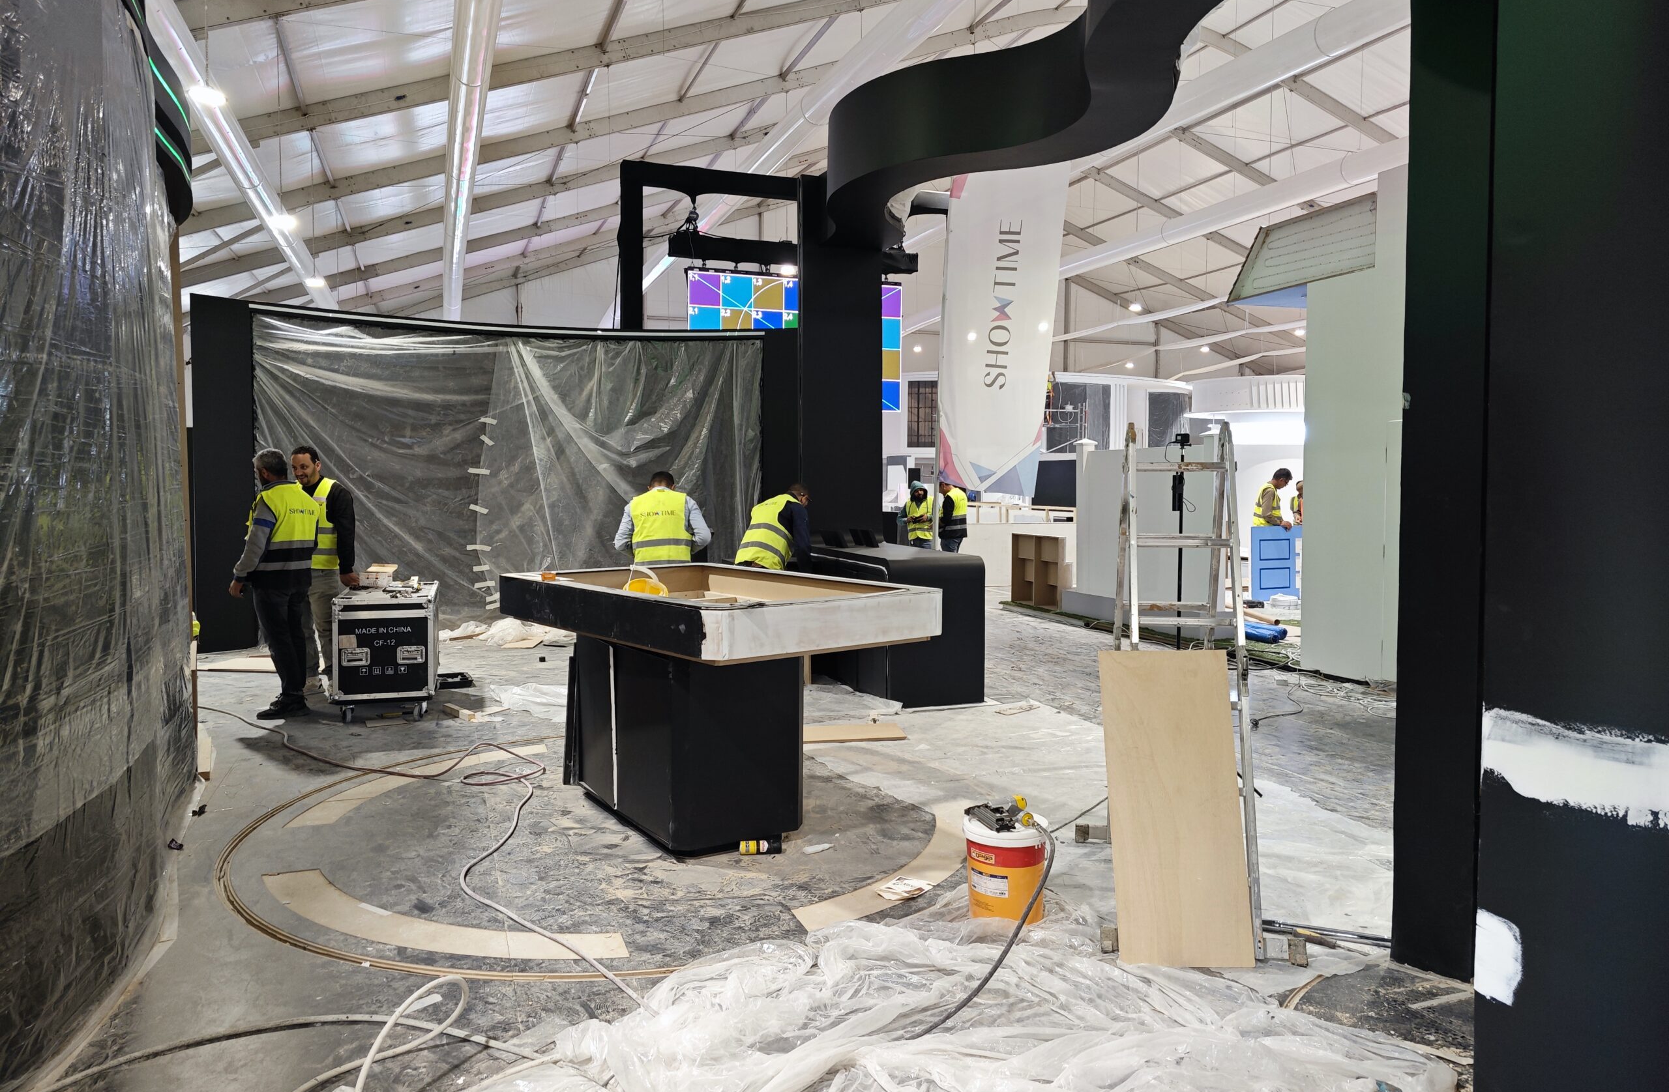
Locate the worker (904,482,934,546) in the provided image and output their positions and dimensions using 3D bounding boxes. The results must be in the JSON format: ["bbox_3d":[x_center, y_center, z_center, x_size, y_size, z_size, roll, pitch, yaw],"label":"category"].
[{"bbox_3d":[1.173,-0.102,15.712,0.540,1.650,0.420,0,3,-6],"label":"worker"}]

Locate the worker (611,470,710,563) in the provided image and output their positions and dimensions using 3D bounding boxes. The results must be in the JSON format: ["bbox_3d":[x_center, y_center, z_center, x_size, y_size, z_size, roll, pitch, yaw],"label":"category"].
[{"bbox_3d":[-1.299,0.252,8.421,0.720,1.620,0.500,0,3,-5],"label":"worker"}]

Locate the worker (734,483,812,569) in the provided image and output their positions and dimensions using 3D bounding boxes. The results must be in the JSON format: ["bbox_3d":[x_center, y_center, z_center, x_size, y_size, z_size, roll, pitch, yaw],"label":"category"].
[{"bbox_3d":[-0.488,0.279,8.772,0.620,1.530,0.520,-2,3,-38],"label":"worker"}]

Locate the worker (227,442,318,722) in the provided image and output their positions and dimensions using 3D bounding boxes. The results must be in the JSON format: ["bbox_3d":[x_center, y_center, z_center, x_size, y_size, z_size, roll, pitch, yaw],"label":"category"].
[{"bbox_3d":[-3.703,0.239,7.349,0.450,1.750,0.490,1,3,22],"label":"worker"}]

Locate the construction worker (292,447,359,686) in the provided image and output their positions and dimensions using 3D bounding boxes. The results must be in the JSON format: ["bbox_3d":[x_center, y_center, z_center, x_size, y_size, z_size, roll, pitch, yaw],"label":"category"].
[{"bbox_3d":[-3.740,0.176,8.117,0.520,1.800,0.380,0,3,10],"label":"construction worker"}]

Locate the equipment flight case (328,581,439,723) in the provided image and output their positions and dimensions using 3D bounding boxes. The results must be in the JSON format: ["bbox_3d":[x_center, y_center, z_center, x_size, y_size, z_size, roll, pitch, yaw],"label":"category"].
[{"bbox_3d":[-3.057,0.705,7.638,0.590,0.795,1.200,-1,3,-18],"label":"equipment flight case"}]

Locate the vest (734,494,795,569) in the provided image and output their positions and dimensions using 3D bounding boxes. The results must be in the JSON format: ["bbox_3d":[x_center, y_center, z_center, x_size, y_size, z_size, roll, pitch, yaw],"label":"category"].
[{"bbox_3d":[-0.540,-0.113,8.754,0.330,0.580,0.470,26,-14,-35],"label":"vest"}]

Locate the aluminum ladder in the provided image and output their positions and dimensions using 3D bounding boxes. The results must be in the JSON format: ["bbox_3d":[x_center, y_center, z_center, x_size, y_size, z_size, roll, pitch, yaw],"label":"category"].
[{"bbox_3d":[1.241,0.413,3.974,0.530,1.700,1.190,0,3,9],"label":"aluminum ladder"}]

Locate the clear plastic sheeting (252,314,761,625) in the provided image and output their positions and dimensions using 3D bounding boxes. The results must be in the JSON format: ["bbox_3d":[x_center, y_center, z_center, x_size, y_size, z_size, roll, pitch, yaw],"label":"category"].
[{"bbox_3d":[-3.290,-0.665,11.780,5.050,3.140,0.620,-1,3,-20],"label":"clear plastic sheeting"}]

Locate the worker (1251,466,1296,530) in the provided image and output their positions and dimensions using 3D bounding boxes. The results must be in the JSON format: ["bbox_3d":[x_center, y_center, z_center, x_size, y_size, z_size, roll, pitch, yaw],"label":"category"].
[{"bbox_3d":[5.899,-0.154,14.909,0.520,1.760,0.500,1,3,18],"label":"worker"}]

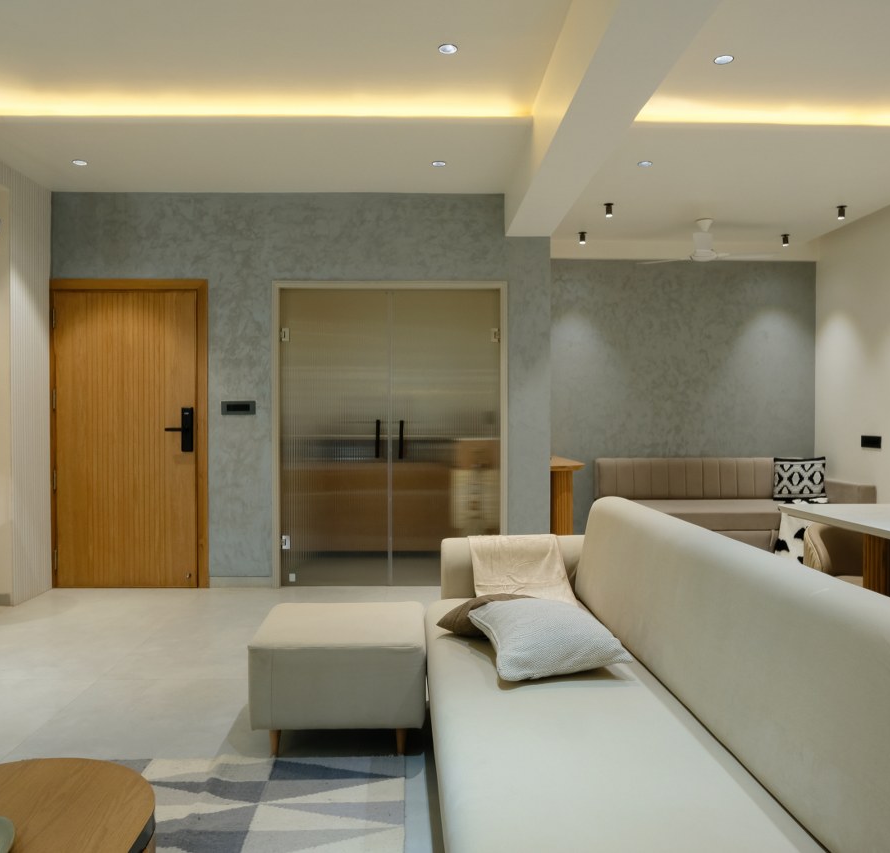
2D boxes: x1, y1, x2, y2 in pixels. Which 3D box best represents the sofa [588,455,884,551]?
[{"bbox_3d":[2.309,0.688,5.830,1.980,0.820,0.920,0,1,-2],"label":"sofa"}]

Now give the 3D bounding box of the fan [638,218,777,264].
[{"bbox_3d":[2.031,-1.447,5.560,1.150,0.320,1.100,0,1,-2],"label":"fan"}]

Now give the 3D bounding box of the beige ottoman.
[{"bbox_3d":[-0.370,0.932,2.683,0.590,0.420,0.570,0,1,-2],"label":"beige ottoman"}]

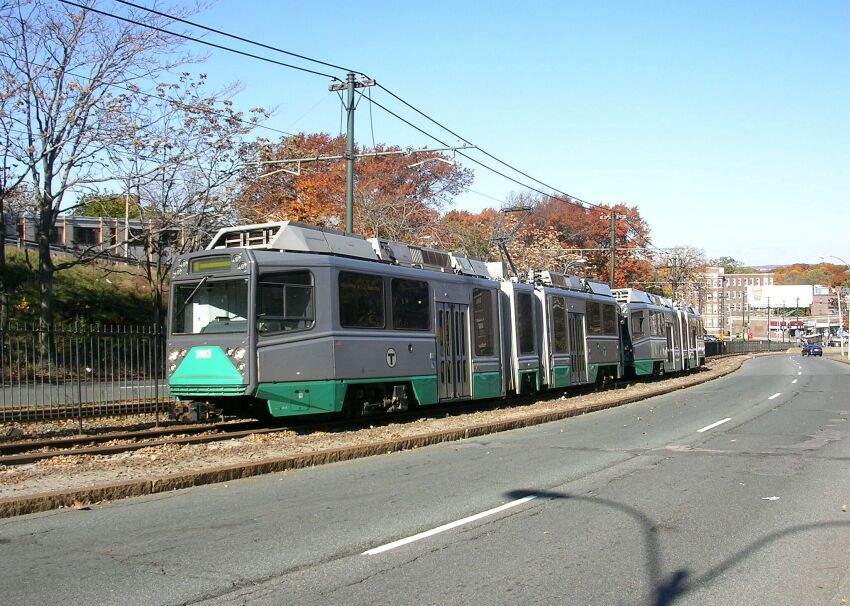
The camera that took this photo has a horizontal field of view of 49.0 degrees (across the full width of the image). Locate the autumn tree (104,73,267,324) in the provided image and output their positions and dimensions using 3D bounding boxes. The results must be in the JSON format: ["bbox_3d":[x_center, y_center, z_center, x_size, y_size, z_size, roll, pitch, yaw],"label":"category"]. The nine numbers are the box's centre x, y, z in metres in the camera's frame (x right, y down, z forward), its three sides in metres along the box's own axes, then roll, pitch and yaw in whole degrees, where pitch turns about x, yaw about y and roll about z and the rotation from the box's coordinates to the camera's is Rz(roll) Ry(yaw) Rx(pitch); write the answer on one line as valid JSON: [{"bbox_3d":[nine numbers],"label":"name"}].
[{"bbox_3d":[-9.410,-3.100,37.000,6.400,12.100,6.000,0,-1,0],"label":"autumn tree"}]

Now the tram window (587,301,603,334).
[{"bbox_3d":[5.339,0.457,29.400,0.070,1.050,1.500,-2,-4,28],"label":"tram window"}]

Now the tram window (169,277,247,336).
[{"bbox_3d":[-3.585,0.067,15.600,1.680,0.930,0.120,-1,-4,29],"label":"tram window"}]

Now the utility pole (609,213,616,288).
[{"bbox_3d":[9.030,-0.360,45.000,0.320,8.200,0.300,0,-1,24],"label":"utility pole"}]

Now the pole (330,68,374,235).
[{"bbox_3d":[-1.840,-1.500,22.700,1.250,8.200,0.300,1,-1,29],"label":"pole"}]

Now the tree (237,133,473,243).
[{"bbox_3d":[-4.900,-4.700,65.000,16.500,14.400,13.000,0,-1,0],"label":"tree"}]

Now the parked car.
[{"bbox_3d":[44.306,5.422,107.000,1.780,1.470,4.500,0,-1,10],"label":"parked car"}]

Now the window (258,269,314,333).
[{"bbox_3d":[-2.344,0.000,15.800,0.090,1.070,1.280,-3,-4,40],"label":"window"}]

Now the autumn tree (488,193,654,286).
[{"bbox_3d":[14.126,-2.900,90.000,16.000,15.500,13.000,0,-1,0],"label":"autumn tree"}]

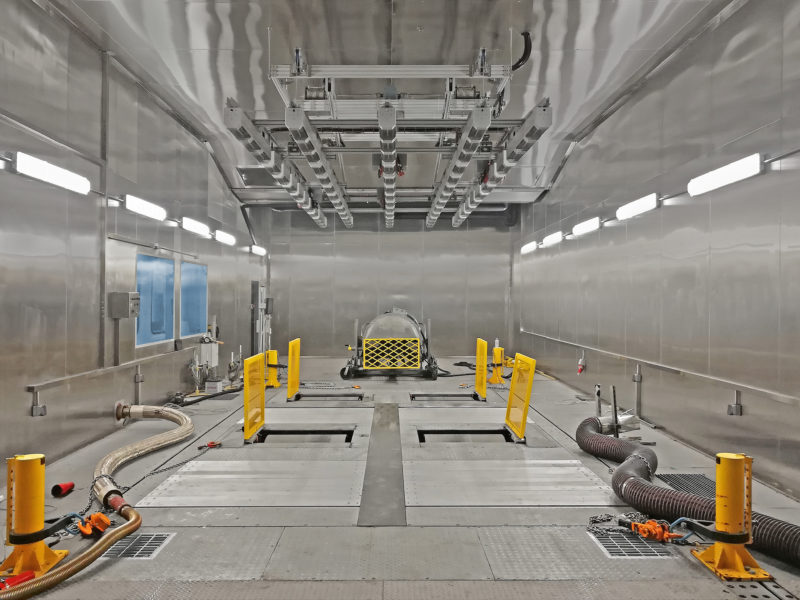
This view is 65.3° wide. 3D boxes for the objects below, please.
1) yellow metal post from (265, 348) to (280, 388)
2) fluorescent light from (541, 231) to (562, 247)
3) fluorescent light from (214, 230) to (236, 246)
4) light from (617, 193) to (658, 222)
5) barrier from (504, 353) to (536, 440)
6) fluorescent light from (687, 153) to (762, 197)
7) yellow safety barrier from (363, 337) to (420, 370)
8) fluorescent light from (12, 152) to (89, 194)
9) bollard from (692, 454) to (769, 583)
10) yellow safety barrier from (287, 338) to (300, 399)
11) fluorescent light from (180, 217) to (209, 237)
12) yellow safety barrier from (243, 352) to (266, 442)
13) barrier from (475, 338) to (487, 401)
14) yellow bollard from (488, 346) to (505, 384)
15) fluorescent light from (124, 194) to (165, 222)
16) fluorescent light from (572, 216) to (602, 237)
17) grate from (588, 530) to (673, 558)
[{"bbox_3d":[-2.274,1.237,11.155,0.280,0.646,0.380,0,0,-1],"label":"yellow metal post"},{"bbox_3d":[2.842,-1.101,11.432,0.090,0.162,1.241,0,0,-1],"label":"fluorescent light"},{"bbox_3d":[-3.194,-1.121,11.350,0.100,0.160,1.270,0,0,-1],"label":"fluorescent light"},{"bbox_3d":[2.904,-1.101,7.582,0.090,0.162,1.241,0,0,-1],"label":"light"},{"bbox_3d":[1.327,1.044,6.904,0.050,0.833,0.787,9,0,-1],"label":"barrier"},{"bbox_3d":[2.935,-1.101,5.635,0.090,0.162,1.241,0,0,-1],"label":"fluorescent light"},{"bbox_3d":[-0.154,1.015,11.750,1.064,0.571,0.040,0,0,-1],"label":"yellow safety barrier"},{"bbox_3d":[-3.118,-1.101,5.606,0.090,0.162,1.241,0,0,-1],"label":"fluorescent light"},{"bbox_3d":[1.945,1.237,3.690,0.280,0.646,0.395,0,0,-1],"label":"bollard"},{"bbox_3d":[-1.611,1.038,9.531,0.050,0.833,0.787,1,0,-1],"label":"yellow safety barrier"},{"bbox_3d":[-3.170,-1.121,9.632,0.100,0.160,1.270,0,0,-1],"label":"fluorescent light"},{"bbox_3d":[-1.595,1.038,6.879,0.050,0.833,0.787,0,0,-1],"label":"yellow safety barrier"},{"bbox_3d":[1.250,1.039,9.560,0.050,0.833,0.787,2,0,-1],"label":"barrier"},{"bbox_3d":[1.840,1.237,11.854,0.280,0.650,0.430,0,0,-1],"label":"yellow bollard"},{"bbox_3d":[-3.144,-1.121,7.686,0.100,0.160,1.270,0,0,-1],"label":"fluorescent light"},{"bbox_3d":[2.907,-1.121,9.730,0.100,0.160,1.270,0,0,-1],"label":"fluorescent light"},{"bbox_3d":[1.463,1.572,3.987,0.410,0.035,0.430,0,0,-1],"label":"grate"}]

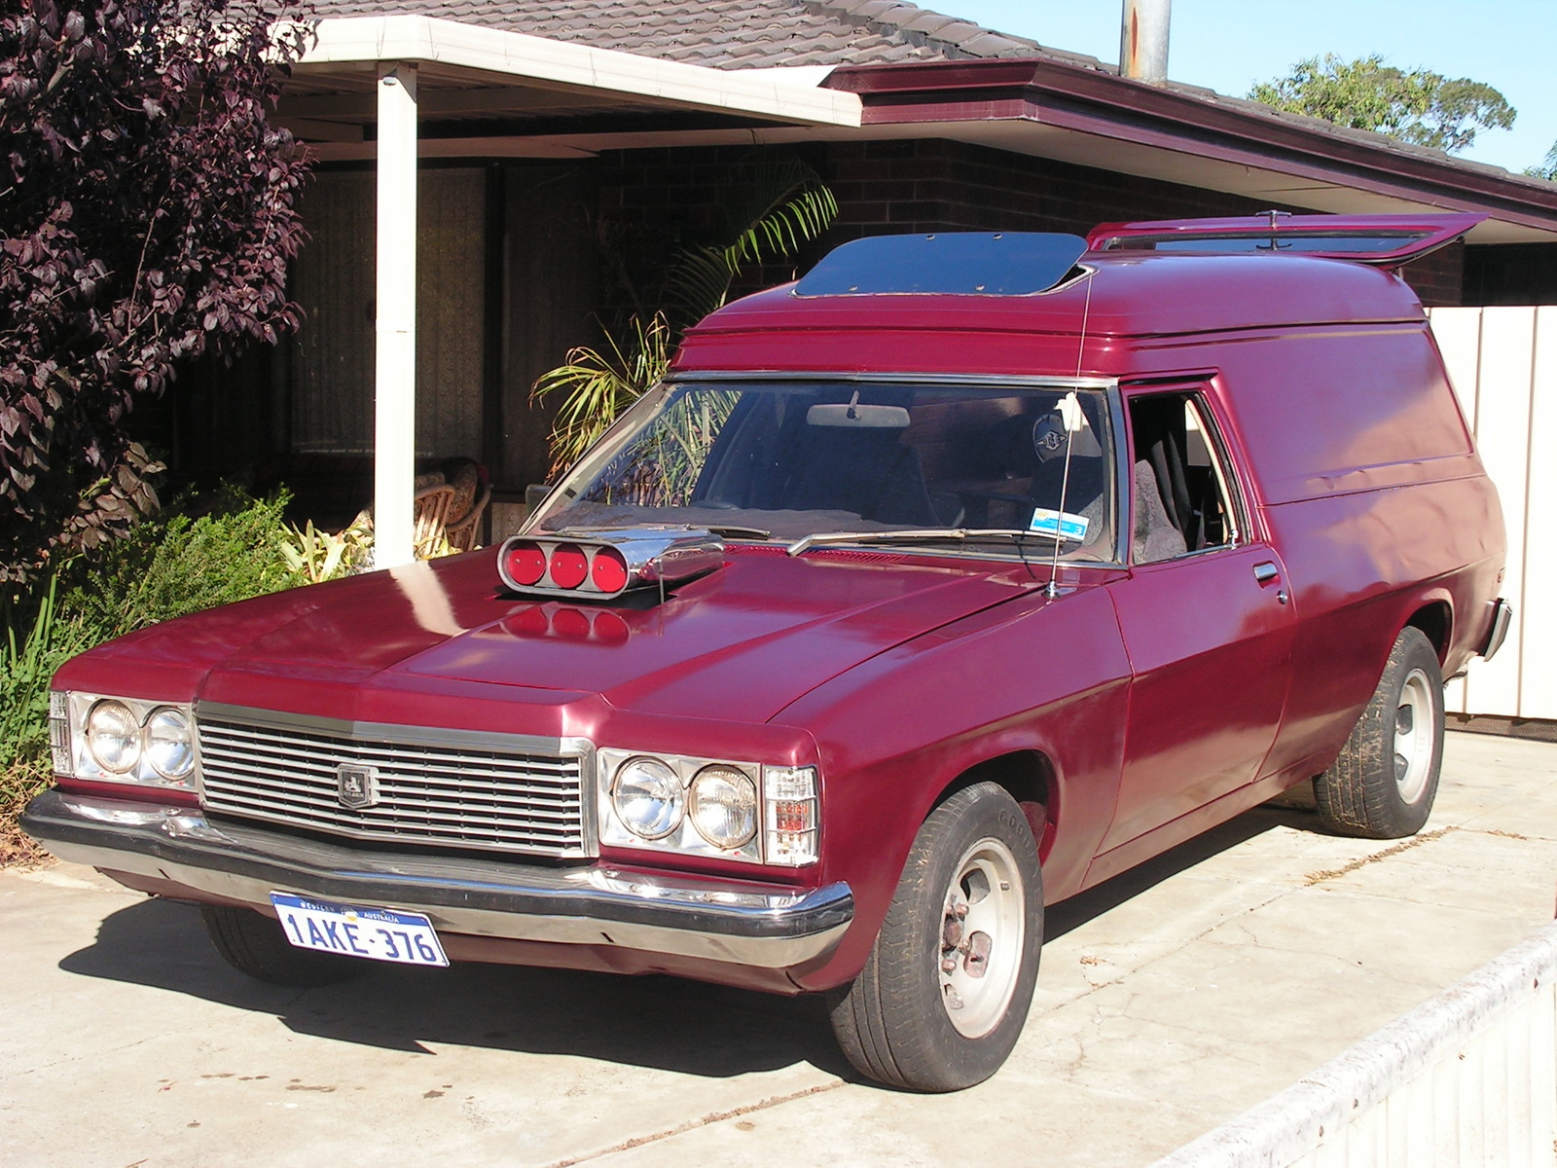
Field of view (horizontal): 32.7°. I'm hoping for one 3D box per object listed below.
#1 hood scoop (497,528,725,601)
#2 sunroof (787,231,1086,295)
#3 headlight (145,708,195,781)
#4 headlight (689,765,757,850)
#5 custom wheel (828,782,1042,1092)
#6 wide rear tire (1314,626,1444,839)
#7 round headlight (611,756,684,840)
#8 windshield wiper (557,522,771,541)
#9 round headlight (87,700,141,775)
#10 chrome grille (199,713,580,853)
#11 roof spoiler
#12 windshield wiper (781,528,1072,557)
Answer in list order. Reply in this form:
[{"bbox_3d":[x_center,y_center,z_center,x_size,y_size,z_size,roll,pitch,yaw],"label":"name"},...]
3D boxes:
[{"bbox_3d":[-0.324,-0.049,5.492,0.320,0.132,0.430,4,7,29],"label":"hood scoop"},{"bbox_3d":[0.420,-0.812,6.733,0.720,0.040,0.330,4,36,29],"label":"sunroof"},{"bbox_3d":[-1.163,0.310,5.151,0.150,0.150,0.080,4,7,29],"label":"headlight"},{"bbox_3d":[-0.084,0.377,4.545,0.150,0.150,0.080,4,7,29],"label":"headlight"},{"bbox_3d":[0.317,0.671,5.203,0.220,0.600,0.600,4,7,29],"label":"custom wheel"},{"bbox_3d":[1.748,0.427,7.709,0.235,0.607,0.607,4,7,29],"label":"wide rear tire"},{"bbox_3d":[-0.215,0.369,4.618,0.150,0.150,0.080,4,7,29],"label":"round headlight"},{"bbox_3d":[-0.284,-0.115,6.201,0.620,0.060,0.070,1,5,31],"label":"windshield wiper"},{"bbox_3d":[-1.294,0.302,5.224,0.150,0.150,0.080,4,7,29],"label":"round headlight"},{"bbox_3d":[-0.734,0.355,4.806,0.900,0.200,0.120,4,7,29],"label":"chrome grille"},{"bbox_3d":[1.556,-1.132,8.722,1.390,0.110,0.610,4,21,29],"label":"roof spoiler"},{"bbox_3d":[0.328,-0.086,5.891,0.635,0.055,0.065,-2,5,11],"label":"windshield wiper"}]

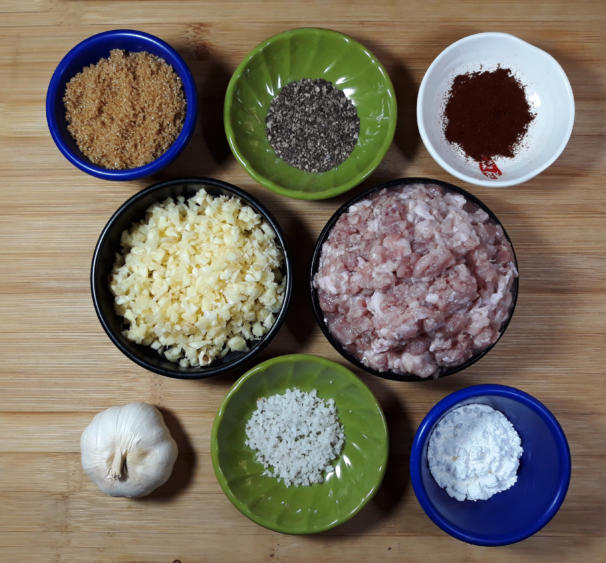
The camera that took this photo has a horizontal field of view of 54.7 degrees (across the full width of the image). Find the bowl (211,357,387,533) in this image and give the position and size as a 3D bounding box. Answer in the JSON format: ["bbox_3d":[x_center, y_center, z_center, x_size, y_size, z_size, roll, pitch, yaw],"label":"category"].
[{"bbox_3d":[-0.001,0.093,0.348,0.101,0.031,0.101,0,87,1],"label":"bowl"}]

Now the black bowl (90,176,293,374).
[{"bbox_3d":[-0.059,0.000,0.343,0.108,0.055,0.108,0,87,1],"label":"black bowl"}]

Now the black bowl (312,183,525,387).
[{"bbox_3d":[0.060,0.001,0.340,0.109,0.055,0.109,0,87,1],"label":"black bowl"}]

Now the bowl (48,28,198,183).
[{"bbox_3d":[-0.103,-0.099,0.355,0.086,0.043,0.086,0,87,1],"label":"bowl"}]

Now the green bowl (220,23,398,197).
[{"bbox_3d":[0.005,-0.097,0.358,0.101,0.031,0.101,0,87,1],"label":"green bowl"}]

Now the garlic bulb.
[{"bbox_3d":[-0.102,0.100,0.342,0.057,0.048,0.056,0,87,1],"label":"garlic bulb"}]

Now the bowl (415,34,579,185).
[{"bbox_3d":[0.109,-0.095,0.350,0.088,0.042,0.088,0,87,1],"label":"bowl"}]

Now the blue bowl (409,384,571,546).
[{"bbox_3d":[0.102,0.101,0.339,0.087,0.043,0.087,0,87,1],"label":"blue bowl"}]

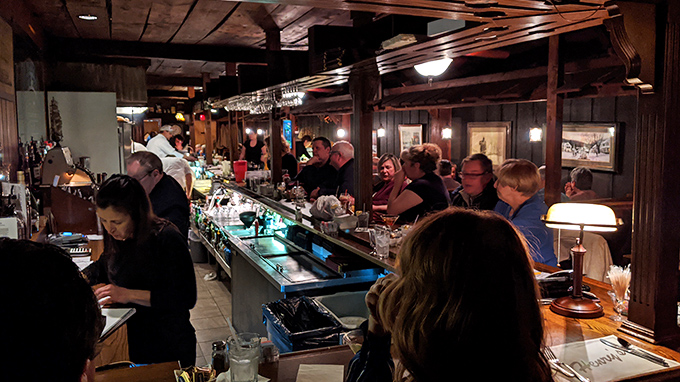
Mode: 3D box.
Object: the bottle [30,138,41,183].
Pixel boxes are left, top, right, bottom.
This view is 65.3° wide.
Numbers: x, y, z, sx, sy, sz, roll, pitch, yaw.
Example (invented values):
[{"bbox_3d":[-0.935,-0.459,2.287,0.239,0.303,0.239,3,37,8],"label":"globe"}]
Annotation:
[{"bbox_3d":[-2.149,-0.202,3.750,0.077,0.312,0.077,0,6,-7],"label":"bottle"}]

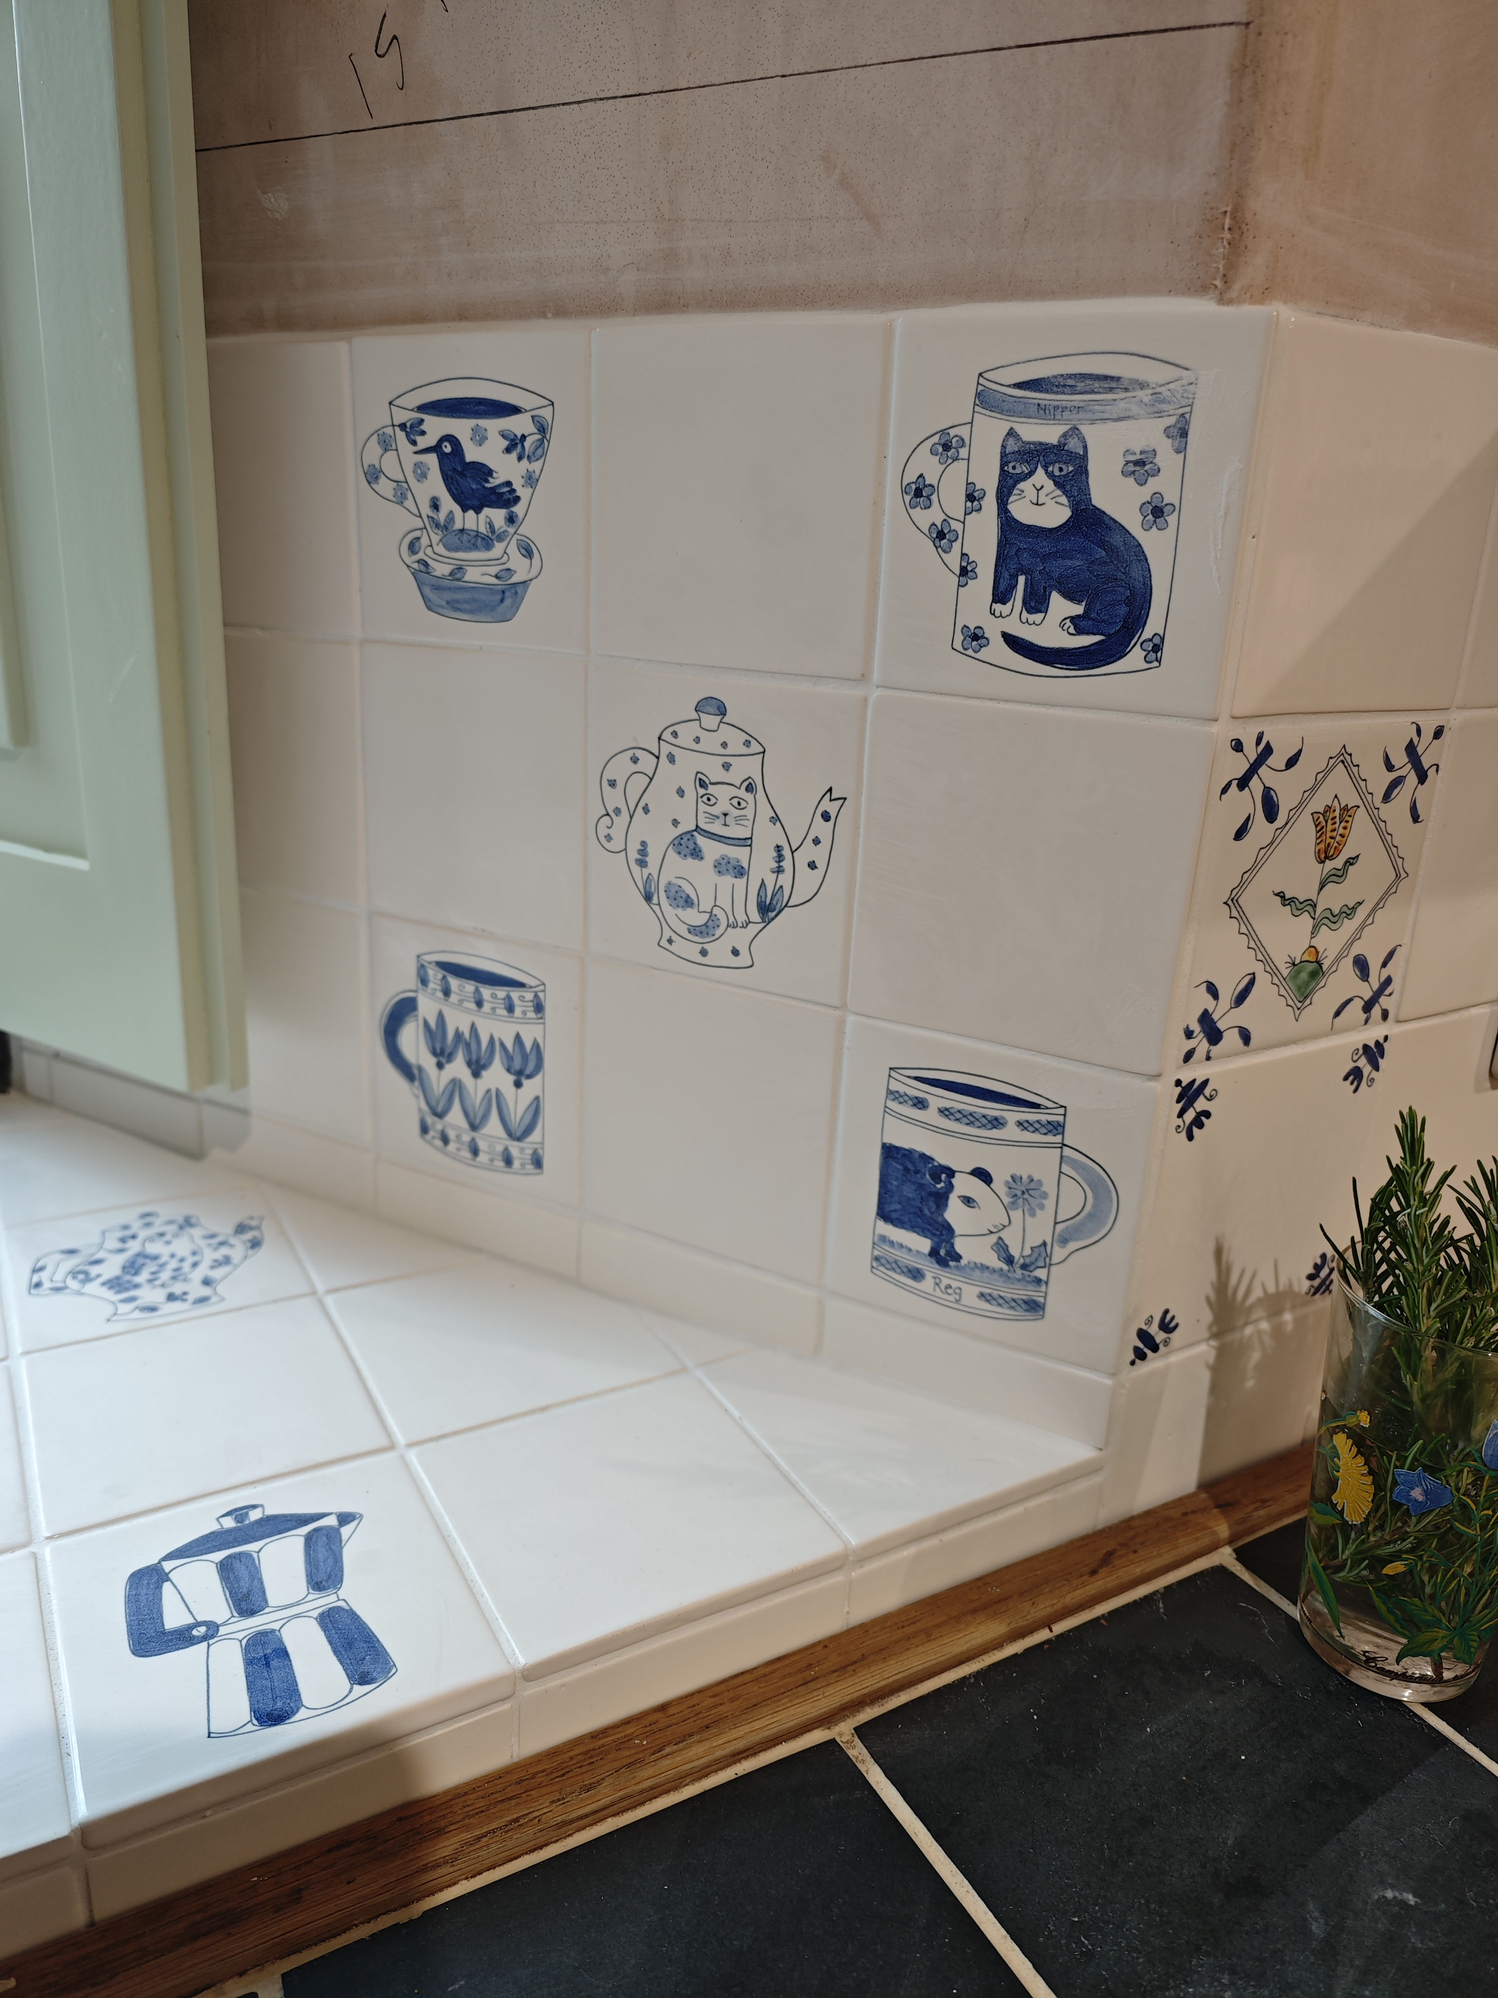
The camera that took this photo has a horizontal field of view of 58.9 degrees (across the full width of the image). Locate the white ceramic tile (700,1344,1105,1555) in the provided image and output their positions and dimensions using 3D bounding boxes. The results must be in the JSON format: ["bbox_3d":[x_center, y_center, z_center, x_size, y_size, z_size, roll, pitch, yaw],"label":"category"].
[{"bbox_3d":[0.050,0.148,0.469,0.104,0.008,0.104,-7,20,-30],"label":"white ceramic tile"}]

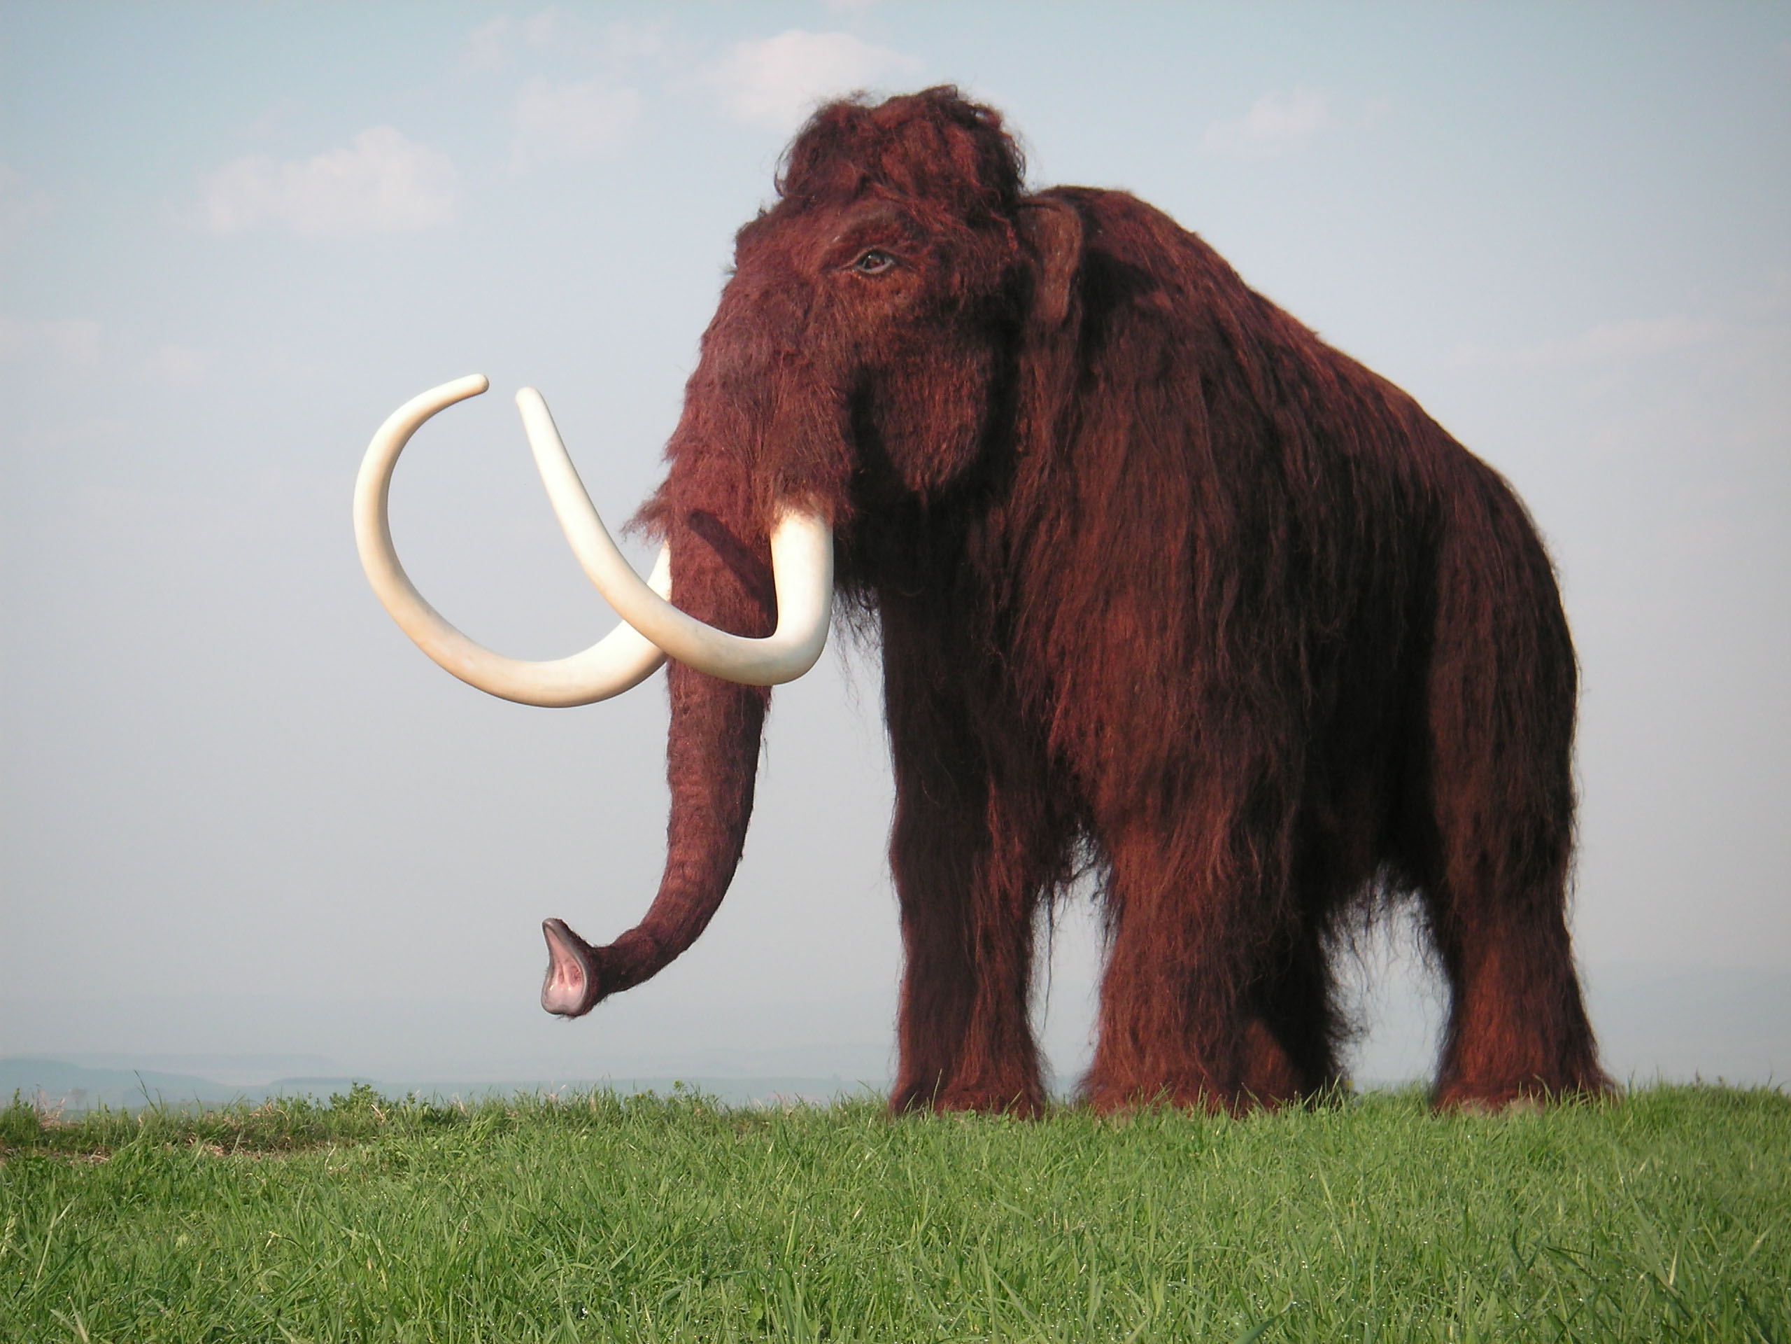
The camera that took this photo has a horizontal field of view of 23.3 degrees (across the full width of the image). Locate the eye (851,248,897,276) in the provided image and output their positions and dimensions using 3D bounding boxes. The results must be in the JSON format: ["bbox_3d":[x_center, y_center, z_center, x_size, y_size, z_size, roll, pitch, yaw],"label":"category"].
[{"bbox_3d":[-0.066,-1.245,13.200,0.137,0.082,0.070,1,-5,-9],"label":"eye"}]

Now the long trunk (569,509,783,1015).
[{"bbox_3d":[-0.675,0.235,12.900,0.680,1.540,0.340,4,-6,-42],"label":"long trunk"}]

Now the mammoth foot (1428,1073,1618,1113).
[{"bbox_3d":[2.156,1.446,14.900,0.580,0.160,0.600,-4,-6,37],"label":"mammoth foot"}]

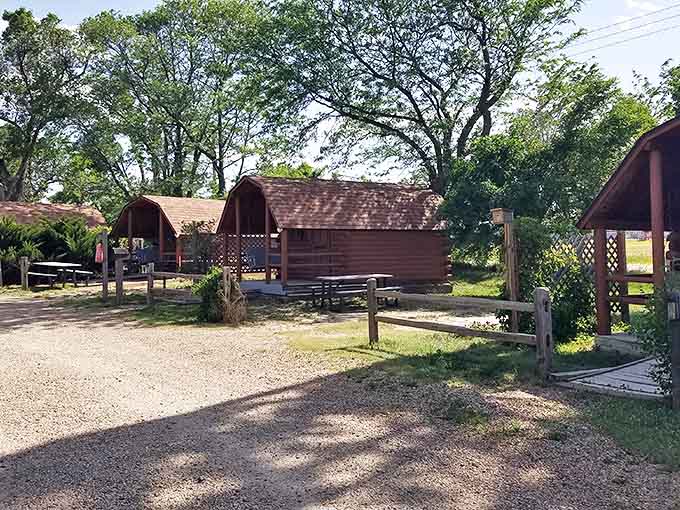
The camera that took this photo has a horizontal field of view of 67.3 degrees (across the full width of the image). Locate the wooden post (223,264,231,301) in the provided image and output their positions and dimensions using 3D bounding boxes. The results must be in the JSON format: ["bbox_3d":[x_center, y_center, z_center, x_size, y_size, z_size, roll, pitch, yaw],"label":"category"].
[{"bbox_3d":[-2.649,0.789,11.917,0.150,1.080,0.150,-1,1,0],"label":"wooden post"}]

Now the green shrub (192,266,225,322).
[{"bbox_3d":[-2.863,0.788,11.117,0.640,1.140,0.650,-1,1,0],"label":"green shrub"}]

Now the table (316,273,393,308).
[{"bbox_3d":[0.430,0.908,13.321,1.900,0.760,1.500,-2,1,-35],"label":"table"}]

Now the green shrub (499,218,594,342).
[{"bbox_3d":[3.582,0.343,8.860,1.500,2.020,1.300,-1,1,0],"label":"green shrub"}]

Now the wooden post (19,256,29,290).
[{"bbox_3d":[-10.667,0.605,17.213,0.220,1.080,0.220,-1,1,0],"label":"wooden post"}]

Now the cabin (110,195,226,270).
[{"bbox_3d":[-7.315,-0.995,27.384,4.700,3.800,7.400,0,1,34],"label":"cabin"}]

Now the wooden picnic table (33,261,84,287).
[{"bbox_3d":[-9.710,0.724,17.615,1.500,0.760,1.850,-2,1,-40],"label":"wooden picnic table"}]

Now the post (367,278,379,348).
[{"bbox_3d":[0.508,0.871,7.869,0.140,1.070,0.140,-1,1,0],"label":"post"}]

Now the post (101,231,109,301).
[{"bbox_3d":[-6.644,0.300,14.407,0.170,1.950,0.170,-1,1,0],"label":"post"}]

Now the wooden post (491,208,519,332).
[{"bbox_3d":[2.821,0.280,8.758,0.380,2.150,0.330,0,1,37],"label":"wooden post"}]

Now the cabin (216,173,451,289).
[{"bbox_3d":[-0.191,-0.786,19.428,7.500,3.800,4.700,-2,1,-34],"label":"cabin"}]

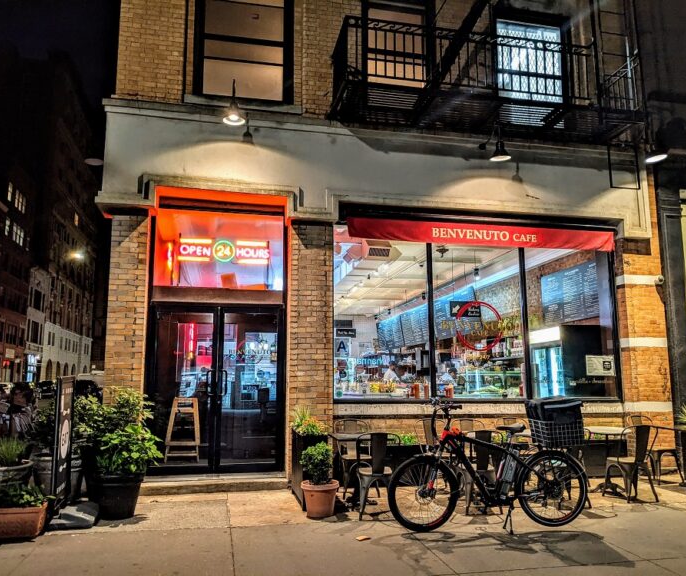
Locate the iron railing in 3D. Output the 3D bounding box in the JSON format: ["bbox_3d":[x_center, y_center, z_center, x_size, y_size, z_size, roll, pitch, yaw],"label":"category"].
[{"bbox_3d":[2.044,-2.862,8.405,4.332,0.951,0.951,2,-9,-13],"label":"iron railing"}]

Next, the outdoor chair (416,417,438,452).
[{"bbox_3d":[1.171,2.063,7.362,0.440,0.850,0.490,2,-9,-12],"label":"outdoor chair"}]

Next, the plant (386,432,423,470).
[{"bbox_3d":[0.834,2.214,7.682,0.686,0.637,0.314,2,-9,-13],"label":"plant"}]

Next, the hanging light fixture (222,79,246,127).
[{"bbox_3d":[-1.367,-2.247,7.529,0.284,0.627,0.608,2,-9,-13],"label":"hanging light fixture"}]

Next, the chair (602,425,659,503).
[{"bbox_3d":[3.319,2.014,6.941,0.451,0.848,0.490,2,-9,-14],"label":"chair"}]

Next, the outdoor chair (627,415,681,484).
[{"bbox_3d":[4.168,2.166,8.045,0.490,0.850,0.440,3,-9,-17],"label":"outdoor chair"}]

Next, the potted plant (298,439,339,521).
[{"bbox_3d":[-0.242,1.949,6.180,0.400,0.740,0.400,0,-9,0],"label":"potted plant"}]

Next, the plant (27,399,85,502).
[{"bbox_3d":[-3.288,1.856,6.892,0.627,1.107,0.608,2,-9,-13],"label":"plant"}]

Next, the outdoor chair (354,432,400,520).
[{"bbox_3d":[0.339,1.891,6.158,0.440,0.850,0.490,1,-9,-4],"label":"outdoor chair"}]

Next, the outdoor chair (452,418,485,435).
[{"bbox_3d":[1.635,2.083,7.493,0.440,0.850,0.490,1,-9,-9],"label":"outdoor chair"}]

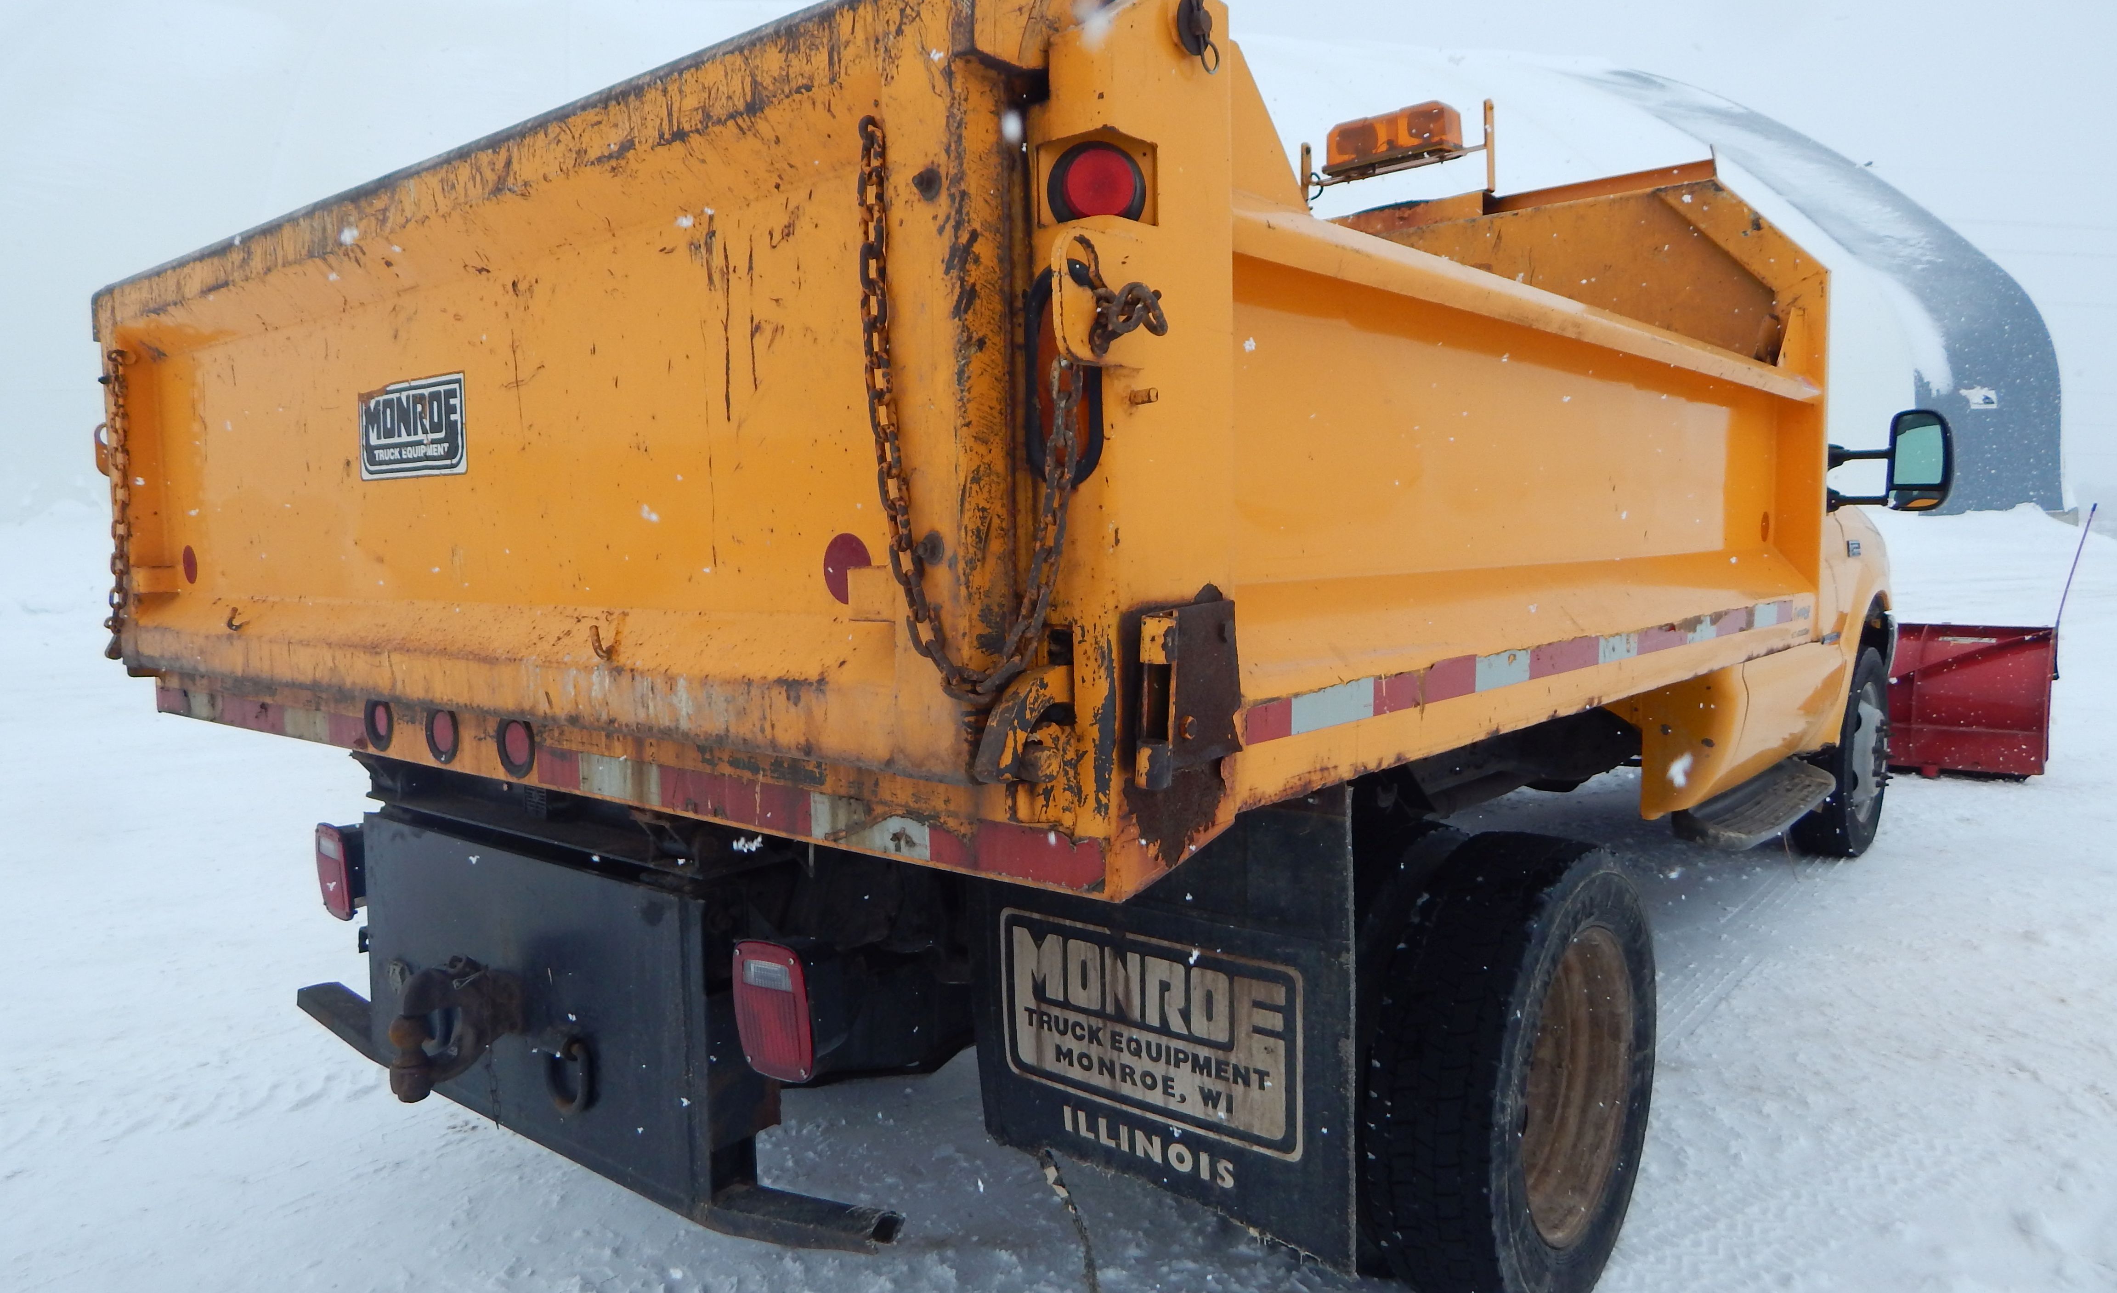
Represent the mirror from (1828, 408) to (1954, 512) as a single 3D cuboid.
[{"bbox_3d":[2.692,-0.600,4.354,0.360,0.315,0.150,3,6,41],"label":"mirror"}]

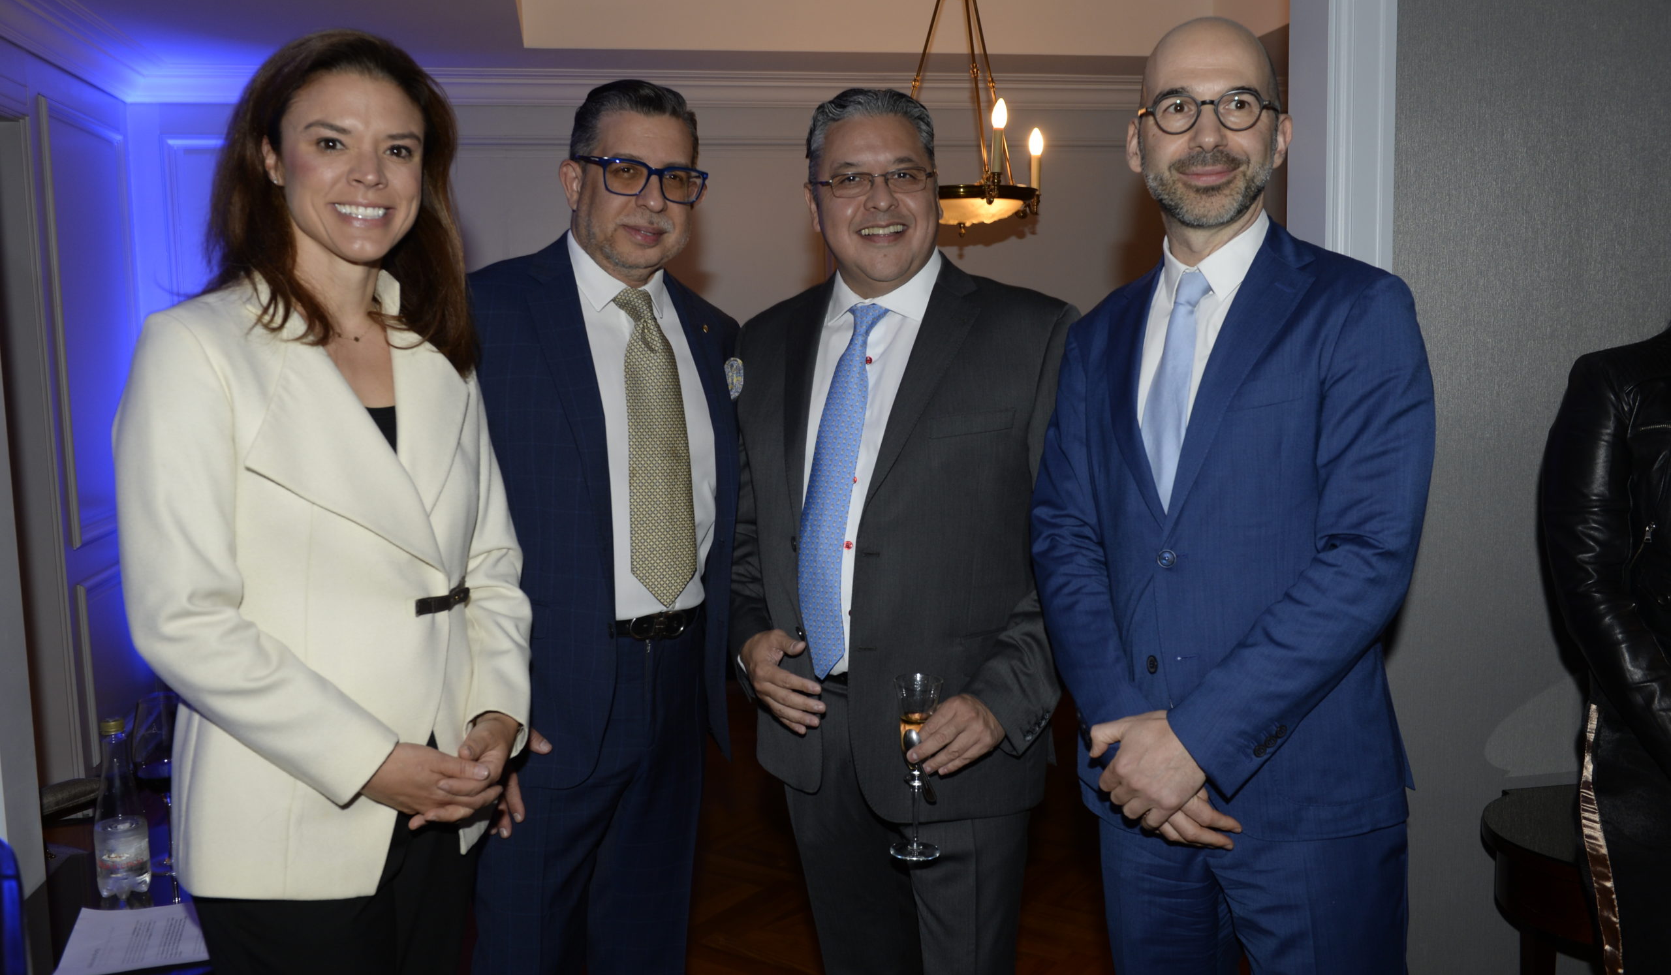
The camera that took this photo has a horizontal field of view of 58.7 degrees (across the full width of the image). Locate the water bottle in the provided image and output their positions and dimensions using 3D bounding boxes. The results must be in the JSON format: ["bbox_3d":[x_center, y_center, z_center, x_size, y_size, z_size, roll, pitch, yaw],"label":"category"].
[{"bbox_3d":[-0.895,0.399,1.853,0.068,0.223,0.068,-4,7,-26],"label":"water bottle"}]

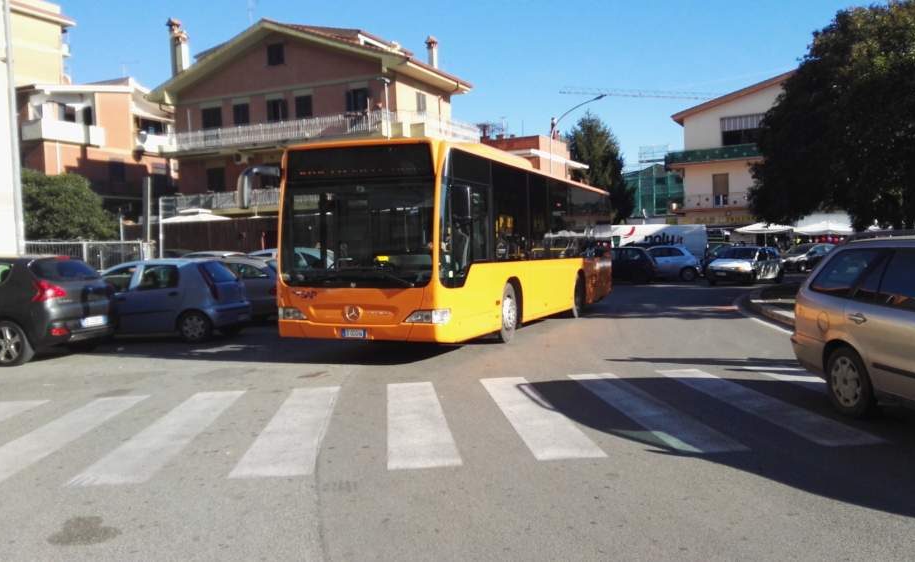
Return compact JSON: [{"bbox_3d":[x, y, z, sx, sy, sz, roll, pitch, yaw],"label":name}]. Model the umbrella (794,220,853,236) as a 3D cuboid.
[{"bbox_3d":[21.402,-2.150,43.415,3.400,2.600,3.400,-2,2,0],"label":"umbrella"}]

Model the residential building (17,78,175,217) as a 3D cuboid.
[{"bbox_3d":[-22.969,-5.262,42.937,9.500,11.400,10.500,-1,2,22],"label":"residential building"}]

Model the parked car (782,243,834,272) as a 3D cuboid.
[{"bbox_3d":[18.063,-1.222,37.248,4.150,1.470,1.720,-2,2,-6],"label":"parked car"}]

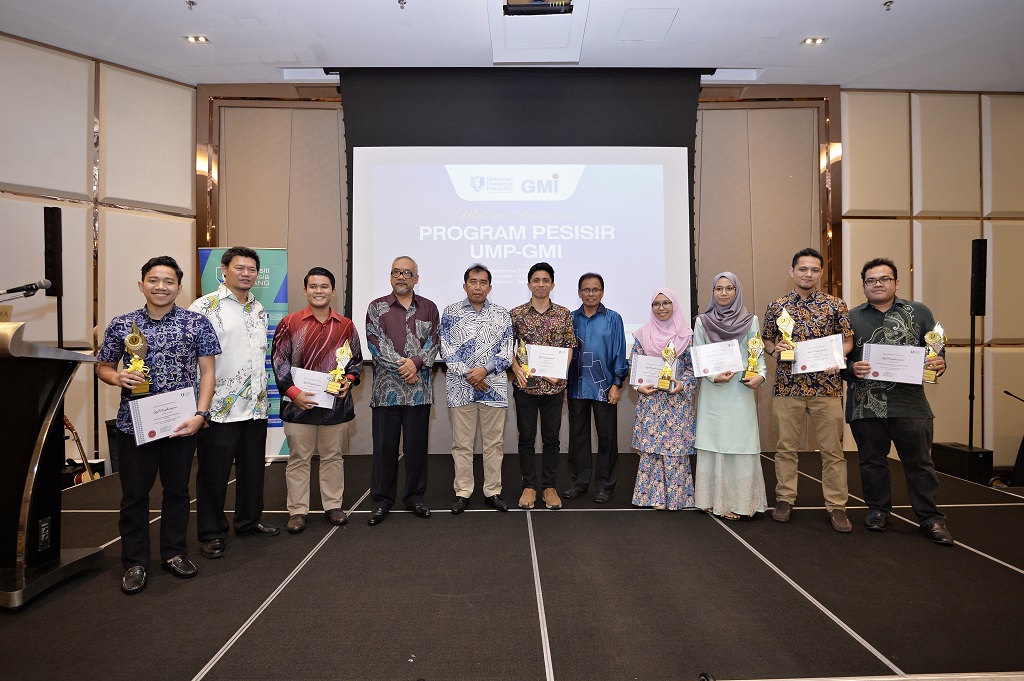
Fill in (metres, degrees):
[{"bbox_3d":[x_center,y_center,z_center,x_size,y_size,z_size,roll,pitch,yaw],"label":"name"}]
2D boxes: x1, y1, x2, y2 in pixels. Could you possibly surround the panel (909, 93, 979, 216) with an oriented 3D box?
[{"bbox_3d":[5.158,-2.203,6.070,0.810,1.470,0.050,0,0,-1],"label":"panel"}]

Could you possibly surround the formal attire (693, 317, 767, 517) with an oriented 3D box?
[{"bbox_3d":[1.475,0.485,3.480,0.480,1.320,0.360,0,0,14],"label":"formal attire"}]

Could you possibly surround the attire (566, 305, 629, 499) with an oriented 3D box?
[{"bbox_3d":[0.614,0.440,3.870,0.530,1.440,0.310,0,0,7],"label":"attire"}]

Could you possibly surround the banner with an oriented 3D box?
[{"bbox_3d":[-2.590,0.140,4.930,0.850,2.050,0.140,0,0,0],"label":"banner"}]

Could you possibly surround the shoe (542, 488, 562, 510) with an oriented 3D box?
[{"bbox_3d":[0.280,1.118,3.670,0.108,0.110,0.280,0,0,-10],"label":"shoe"}]

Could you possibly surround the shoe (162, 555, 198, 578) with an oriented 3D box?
[{"bbox_3d":[-1.713,1.143,2.650,0.275,0.095,0.100,0,0,37],"label":"shoe"}]

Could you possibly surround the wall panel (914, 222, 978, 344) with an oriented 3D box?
[{"bbox_3d":[4.800,-0.650,5.680,0.750,1.380,0.070,0,0,-1],"label":"wall panel"}]

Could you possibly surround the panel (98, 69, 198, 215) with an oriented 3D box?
[{"bbox_3d":[-3.635,-2.005,5.170,0.780,1.350,0.060,0,0,-41],"label":"panel"}]

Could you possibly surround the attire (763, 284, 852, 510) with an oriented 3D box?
[{"bbox_3d":[1.935,0.380,3.370,0.520,1.410,0.330,0,0,28],"label":"attire"}]

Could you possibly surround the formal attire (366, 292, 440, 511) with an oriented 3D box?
[{"bbox_3d":[-0.752,0.417,3.560,0.520,1.480,0.330,0,0,-5],"label":"formal attire"}]

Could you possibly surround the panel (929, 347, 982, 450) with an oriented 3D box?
[{"bbox_3d":[4.687,0.716,5.480,0.750,1.290,0.060,0,0,-3],"label":"panel"}]

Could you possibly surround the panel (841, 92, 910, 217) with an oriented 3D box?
[{"bbox_3d":[4.323,-2.210,6.070,0.810,1.470,0.050,0,0,-1],"label":"panel"}]

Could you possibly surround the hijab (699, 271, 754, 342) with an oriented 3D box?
[{"bbox_3d":[1.435,-0.220,3.430,0.355,0.460,0.290,0,0,14],"label":"hijab"}]

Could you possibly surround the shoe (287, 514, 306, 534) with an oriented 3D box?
[{"bbox_3d":[-1.375,1.140,3.285,0.105,0.105,0.285,0,0,-16],"label":"shoe"}]

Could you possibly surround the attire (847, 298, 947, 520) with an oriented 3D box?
[{"bbox_3d":[2.365,0.410,3.200,0.520,1.380,0.370,0,0,33],"label":"attire"}]

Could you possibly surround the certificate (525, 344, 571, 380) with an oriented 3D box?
[{"bbox_3d":[0.236,0.148,3.500,0.297,0.212,0.010,6,-2,2],"label":"certificate"}]

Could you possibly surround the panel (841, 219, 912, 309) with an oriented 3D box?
[{"bbox_3d":[4.334,-0.695,6.070,0.810,1.480,0.050,0,0,-1],"label":"panel"}]

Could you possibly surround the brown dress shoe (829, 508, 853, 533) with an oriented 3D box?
[{"bbox_3d":[2.085,1.131,3.285,0.105,0.100,0.285,0,0,18],"label":"brown dress shoe"}]

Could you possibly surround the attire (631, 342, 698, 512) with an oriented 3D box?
[{"bbox_3d":[1.088,0.553,3.710,0.470,1.230,0.330,0,0,7],"label":"attire"}]

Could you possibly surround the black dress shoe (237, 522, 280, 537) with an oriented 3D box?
[{"bbox_3d":[-1.552,1.141,3.158,0.285,0.100,0.100,0,0,15],"label":"black dress shoe"}]

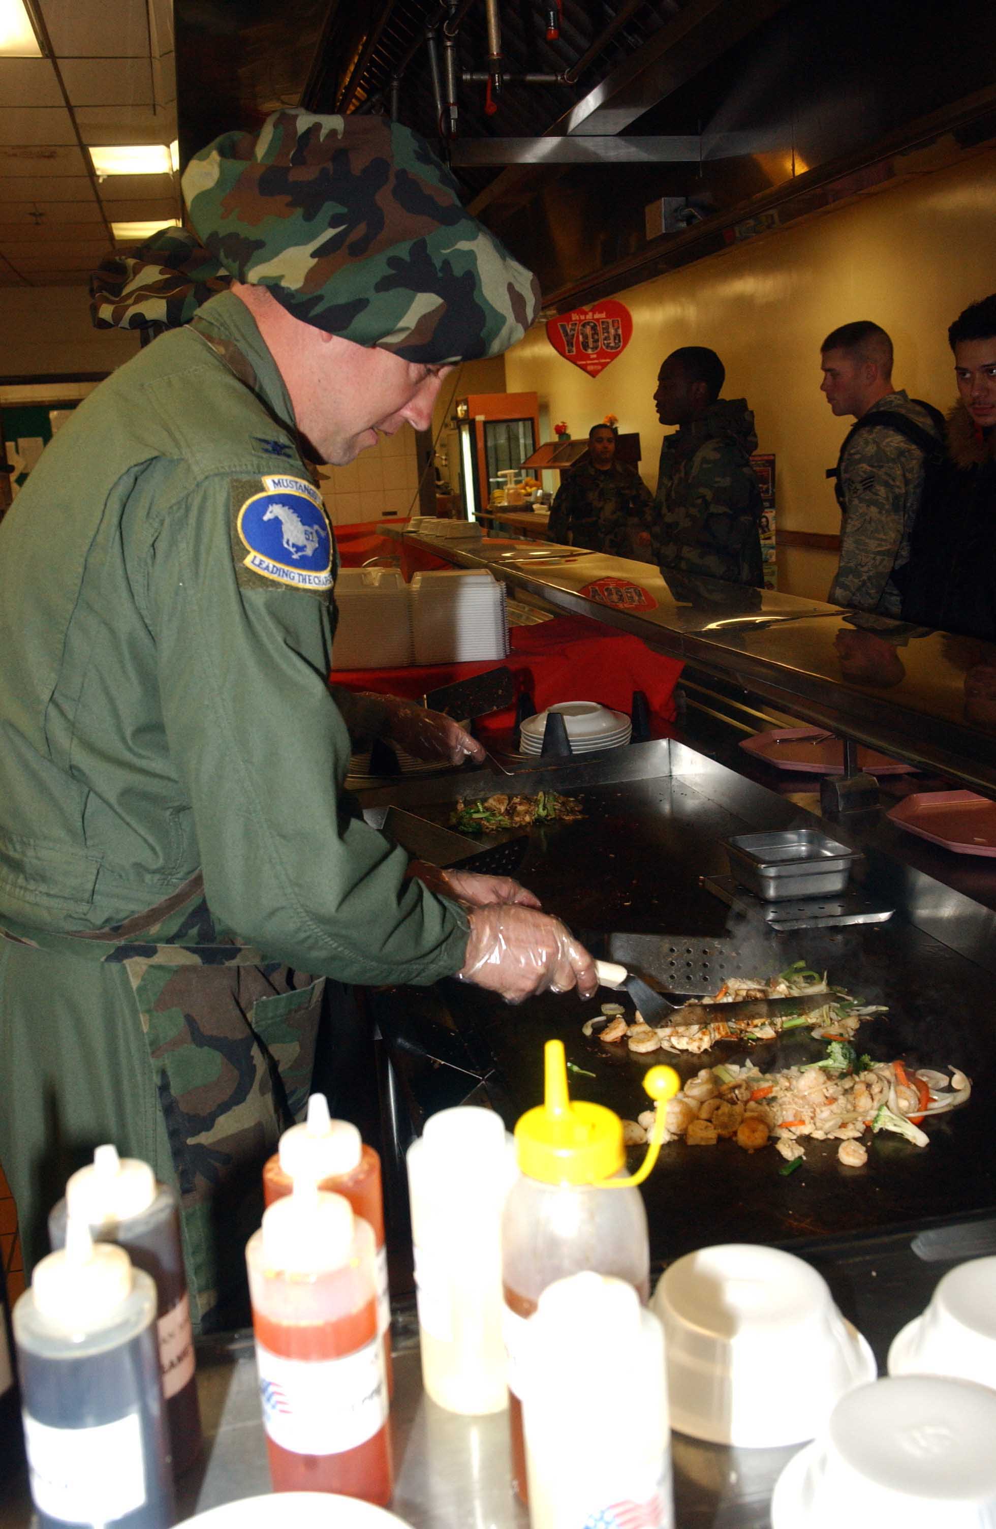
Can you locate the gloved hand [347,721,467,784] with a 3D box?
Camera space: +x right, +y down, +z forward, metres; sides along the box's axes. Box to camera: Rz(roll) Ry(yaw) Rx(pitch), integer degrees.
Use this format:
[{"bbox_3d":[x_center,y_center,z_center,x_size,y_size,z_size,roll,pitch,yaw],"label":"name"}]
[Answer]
[{"bbox_3d":[-0.120,-0.039,2.300,0.180,0.090,0.100,16,2,-28],"label":"gloved hand"}]

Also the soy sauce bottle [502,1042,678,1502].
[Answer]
[{"bbox_3d":[0.047,0.242,0.705,0.088,0.224,0.071,-2,12,2],"label":"soy sauce bottle"}]

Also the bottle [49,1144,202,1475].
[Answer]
[{"bbox_3d":[-0.195,0.274,0.747,0.063,0.165,0.063,-6,13,-17],"label":"bottle"}]

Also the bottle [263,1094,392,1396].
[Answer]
[{"bbox_3d":[-0.094,0.260,0.793,0.063,0.166,0.063,-4,12,-8],"label":"bottle"}]

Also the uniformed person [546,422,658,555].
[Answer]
[{"bbox_3d":[0.651,-1.170,8.574,0.600,1.680,0.360,-3,12,-2],"label":"uniformed person"}]

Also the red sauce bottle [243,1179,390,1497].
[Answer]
[{"bbox_3d":[-0.090,0.279,0.717,0.063,0.159,0.063,-5,12,-9],"label":"red sauce bottle"}]

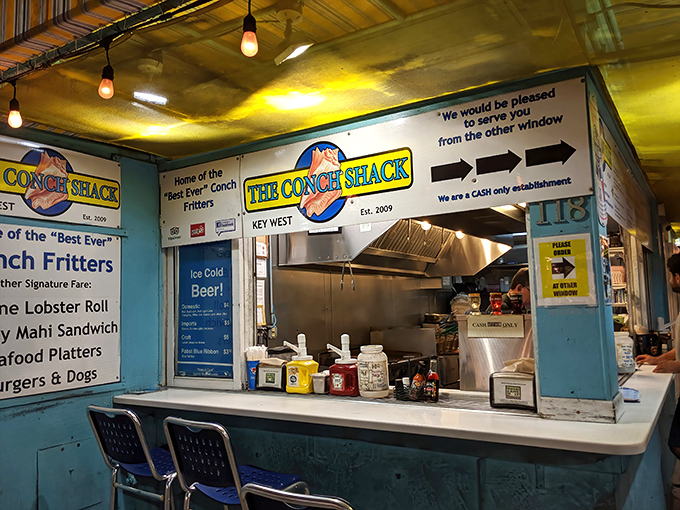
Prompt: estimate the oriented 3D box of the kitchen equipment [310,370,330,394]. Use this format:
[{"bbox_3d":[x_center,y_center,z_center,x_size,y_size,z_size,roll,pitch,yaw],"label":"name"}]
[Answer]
[{"bbox_3d":[-0.090,0.681,2.875,0.095,0.120,0.095,-5,-6,30],"label":"kitchen equipment"}]

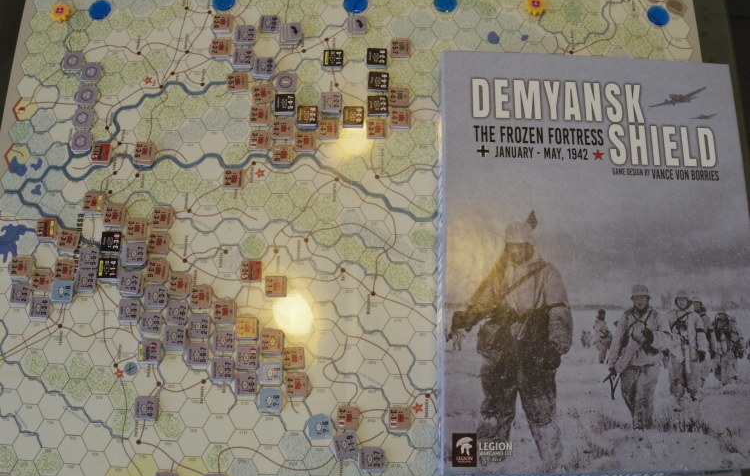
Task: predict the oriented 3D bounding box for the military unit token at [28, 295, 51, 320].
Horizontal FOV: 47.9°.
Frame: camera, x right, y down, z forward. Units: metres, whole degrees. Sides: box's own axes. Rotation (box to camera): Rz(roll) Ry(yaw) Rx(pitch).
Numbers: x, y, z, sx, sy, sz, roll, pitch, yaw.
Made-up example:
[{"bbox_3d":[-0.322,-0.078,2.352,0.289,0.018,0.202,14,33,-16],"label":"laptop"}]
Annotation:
[{"bbox_3d":[-0.237,0.050,0.597,0.016,0.004,0.016,1,73,1],"label":"military unit token"}]

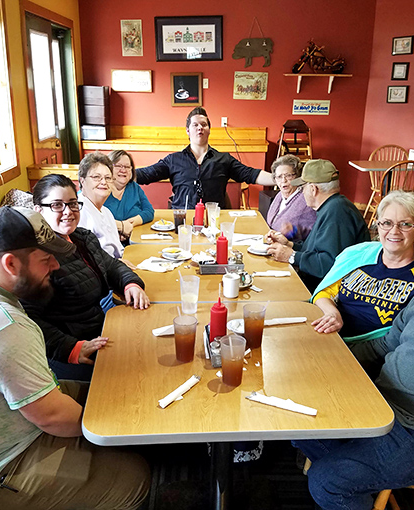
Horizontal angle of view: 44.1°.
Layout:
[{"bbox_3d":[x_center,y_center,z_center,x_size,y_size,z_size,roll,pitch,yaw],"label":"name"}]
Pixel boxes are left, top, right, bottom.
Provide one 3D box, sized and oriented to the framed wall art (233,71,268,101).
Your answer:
[{"bbox_3d":[0.559,-2.141,6.480,0.422,0.329,0.015,-1,18,-4],"label":"framed wall art"}]

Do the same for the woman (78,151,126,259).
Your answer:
[{"bbox_3d":[-0.477,0.099,2.949,0.740,1.320,0.500,11,21,28],"label":"woman"}]

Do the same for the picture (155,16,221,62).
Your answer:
[{"bbox_3d":[-0.222,-2.769,6.560,0.865,0.535,0.030,0,19,-3],"label":"picture"}]

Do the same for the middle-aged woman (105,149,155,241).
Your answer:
[{"bbox_3d":[-0.506,-0.138,3.776,0.500,1.240,0.720,-17,25,-42],"label":"middle-aged woman"}]

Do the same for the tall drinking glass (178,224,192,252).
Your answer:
[{"bbox_3d":[-0.124,-0.092,2.928,0.081,0.148,0.081,-1,18,-4],"label":"tall drinking glass"}]

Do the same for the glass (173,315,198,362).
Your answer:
[{"bbox_3d":[-0.073,0.292,1.763,0.081,0.148,0.081,-1,18,-4],"label":"glass"}]

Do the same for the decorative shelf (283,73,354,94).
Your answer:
[{"bbox_3d":[1.360,-2.151,6.436,0.865,0.235,0.200,-1,18,-4],"label":"decorative shelf"}]

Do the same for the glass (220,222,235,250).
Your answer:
[{"bbox_3d":[0.124,-0.107,3.050,0.085,0.153,0.085,0,19,-3],"label":"glass"}]

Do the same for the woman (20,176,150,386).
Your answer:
[{"bbox_3d":[-0.470,0.351,2.158,0.750,1.350,0.560,9,20,24],"label":"woman"}]

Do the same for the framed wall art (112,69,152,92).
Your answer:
[{"bbox_3d":[-0.982,-2.275,6.695,0.535,0.270,0.025,0,19,-3],"label":"framed wall art"}]

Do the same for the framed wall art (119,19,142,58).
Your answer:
[{"bbox_3d":[-0.904,-2.635,6.213,0.254,0.403,0.015,-1,18,-4],"label":"framed wall art"}]

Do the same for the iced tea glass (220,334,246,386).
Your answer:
[{"bbox_3d":[0.082,0.340,1.623,0.081,0.148,0.081,-1,18,-4],"label":"iced tea glass"}]

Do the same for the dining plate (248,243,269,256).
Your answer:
[{"bbox_3d":[0.331,-0.023,2.911,0.180,0.035,0.180,-1,18,-4],"label":"dining plate"}]

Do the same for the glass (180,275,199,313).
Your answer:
[{"bbox_3d":[-0.069,0.169,2.139,0.081,0.148,0.081,-1,18,-4],"label":"glass"}]

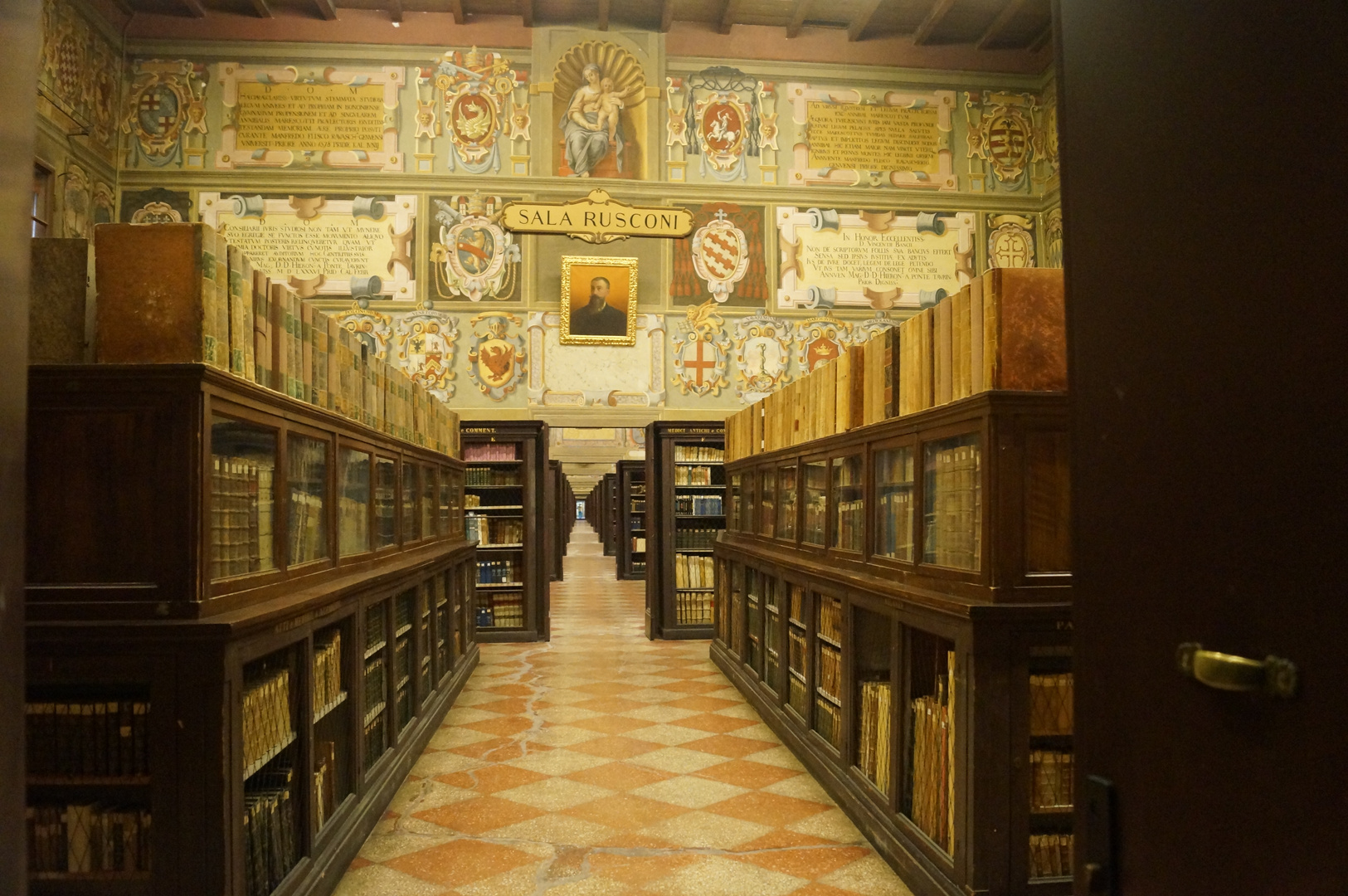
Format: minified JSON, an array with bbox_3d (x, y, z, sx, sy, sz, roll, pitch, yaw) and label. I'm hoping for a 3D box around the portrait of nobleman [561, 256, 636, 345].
[{"bbox_3d":[-0.830,-1.628,11.260,0.832,0.986,0.090,0,5,-5],"label":"portrait of nobleman"}]

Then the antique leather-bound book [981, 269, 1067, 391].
[{"bbox_3d":[1.241,-0.406,3.573,0.292,0.428,0.110,0,-3,-5],"label":"antique leather-bound book"}]

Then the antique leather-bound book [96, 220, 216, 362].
[{"bbox_3d":[-1.452,-0.427,2.847,0.292,0.388,0.105,0,-3,-5],"label":"antique leather-bound book"}]

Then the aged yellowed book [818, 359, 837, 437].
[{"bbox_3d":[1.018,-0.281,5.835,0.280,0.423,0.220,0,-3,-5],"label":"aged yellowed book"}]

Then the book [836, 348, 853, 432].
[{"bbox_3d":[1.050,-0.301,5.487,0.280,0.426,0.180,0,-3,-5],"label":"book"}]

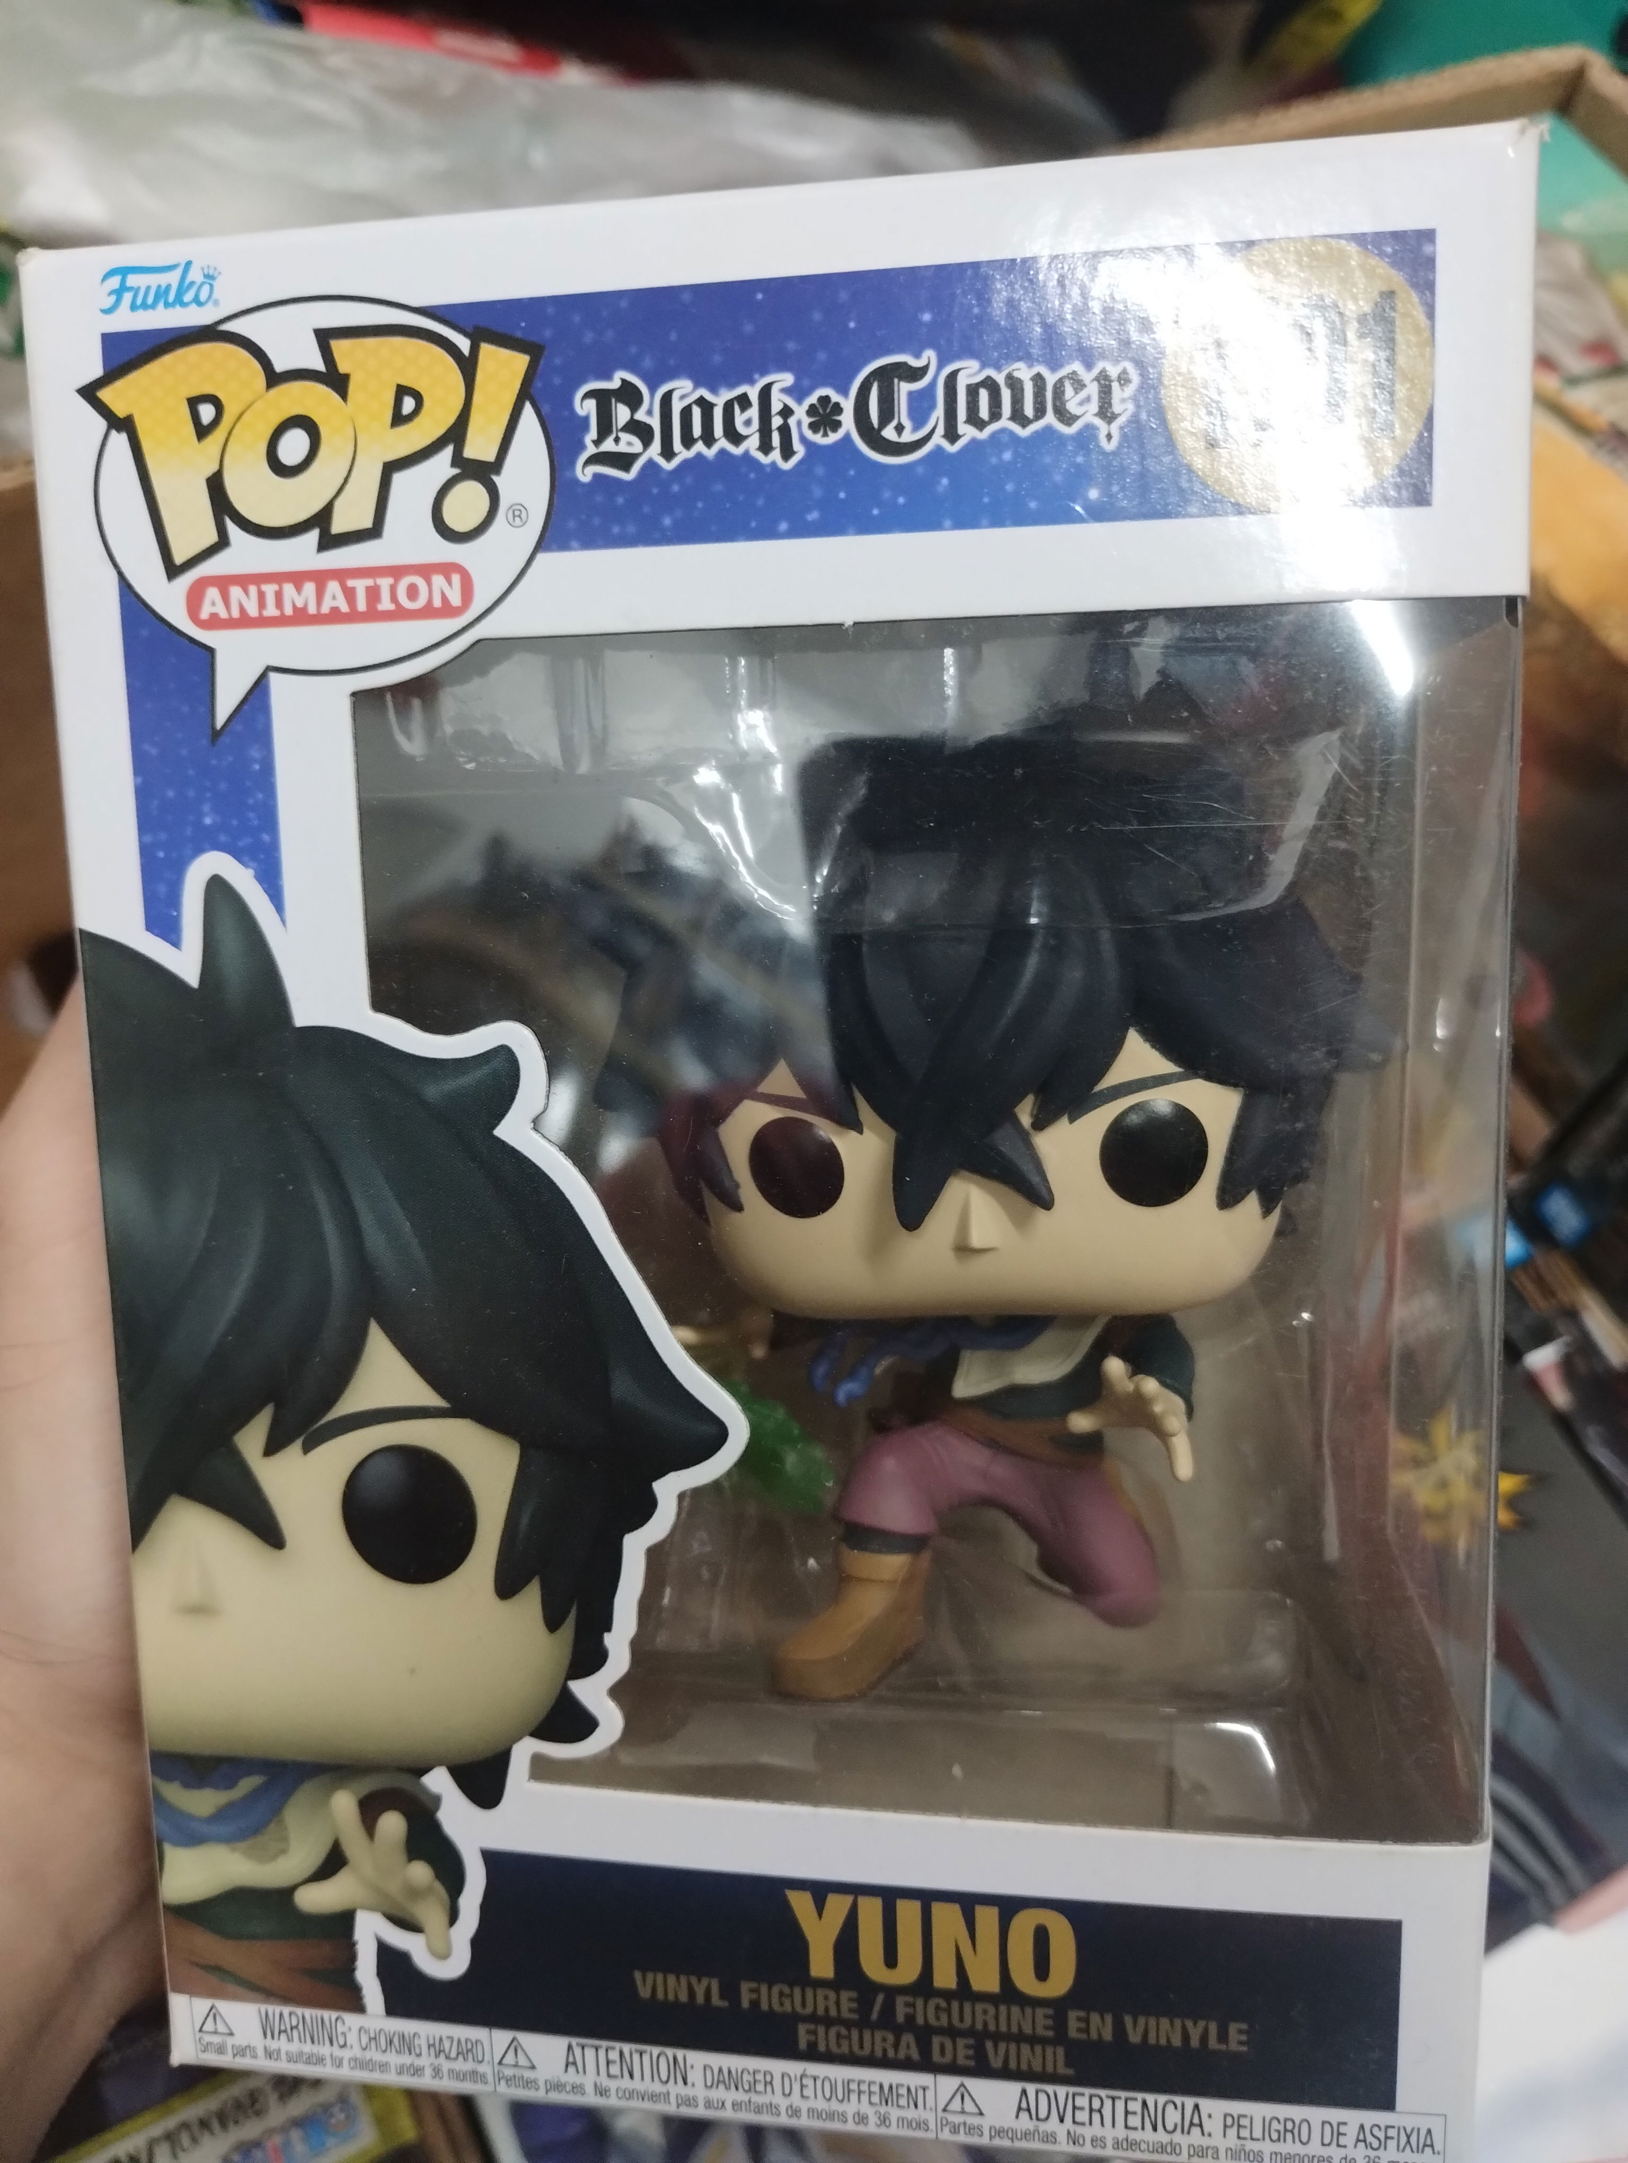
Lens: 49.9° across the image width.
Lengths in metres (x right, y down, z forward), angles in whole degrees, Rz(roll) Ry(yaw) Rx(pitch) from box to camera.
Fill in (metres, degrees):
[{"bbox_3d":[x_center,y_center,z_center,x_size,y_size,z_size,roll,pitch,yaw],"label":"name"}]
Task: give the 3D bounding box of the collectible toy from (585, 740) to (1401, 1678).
[{"bbox_3d":[0.016,0.014,0.181,0.083,0.100,0.068,0,8,10],"label":"collectible toy"}]

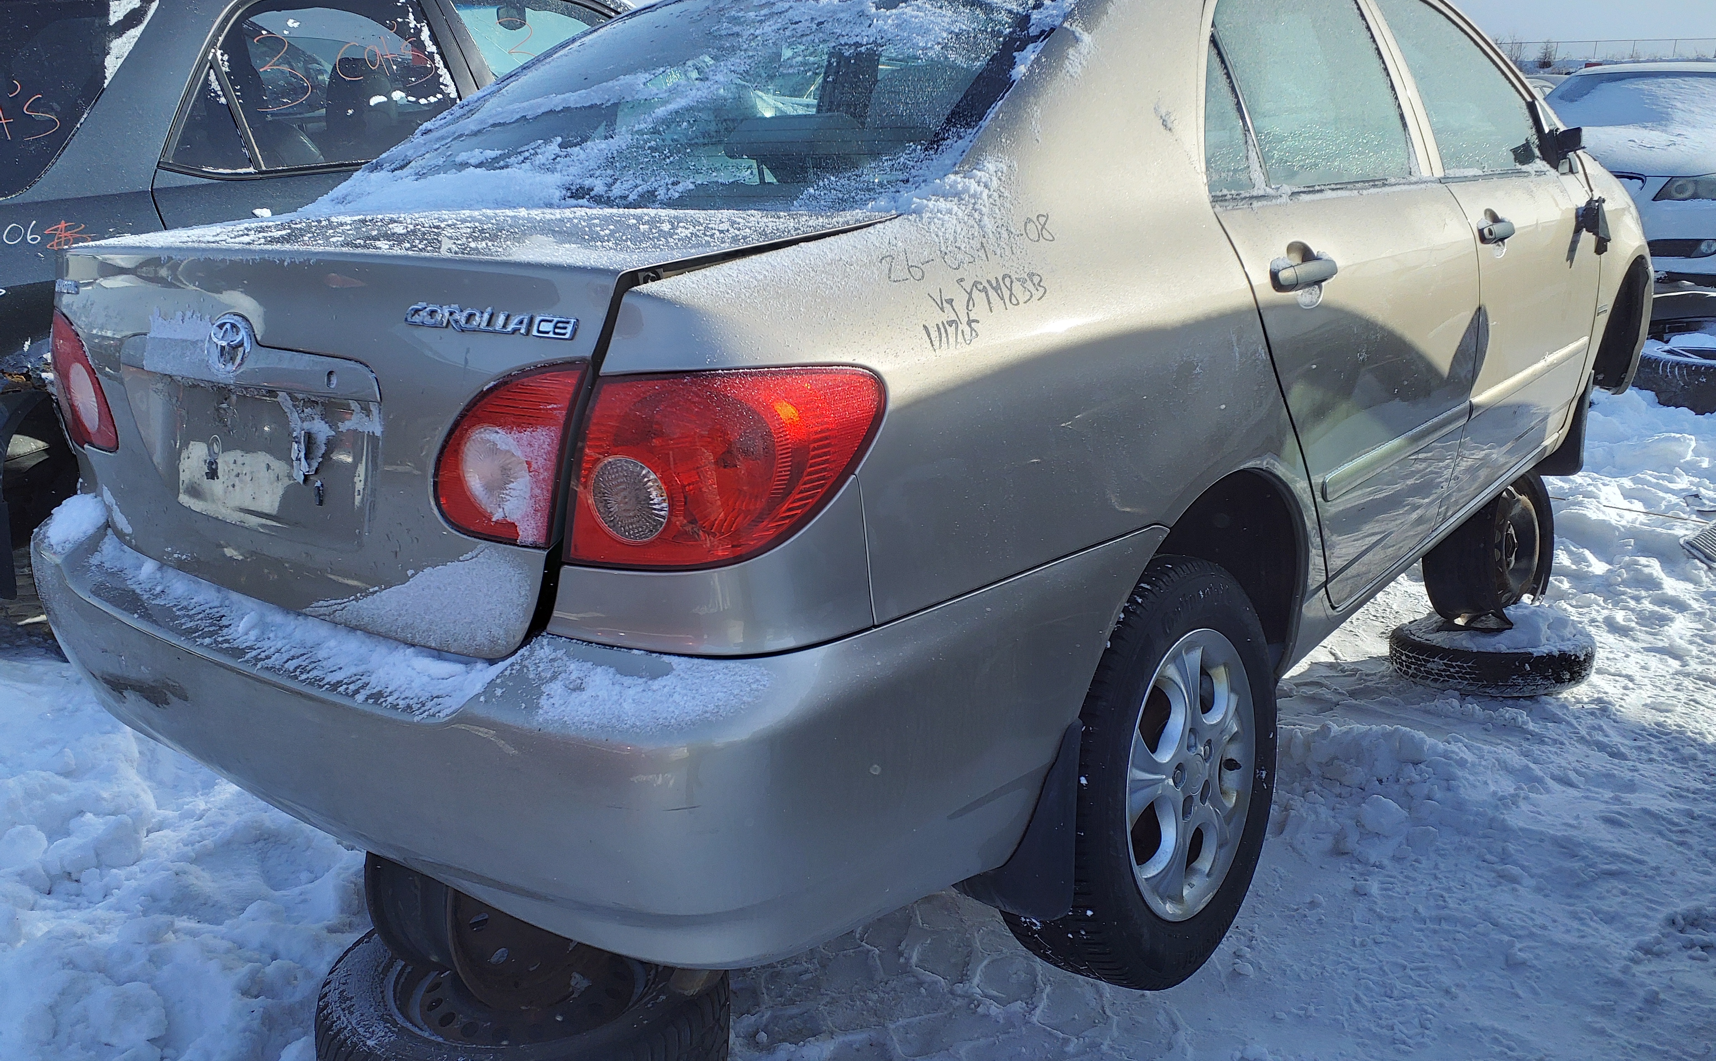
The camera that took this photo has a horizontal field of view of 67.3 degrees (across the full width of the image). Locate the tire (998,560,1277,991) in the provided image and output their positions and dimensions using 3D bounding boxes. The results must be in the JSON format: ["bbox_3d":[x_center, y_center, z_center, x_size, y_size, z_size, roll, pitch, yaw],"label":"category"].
[{"bbox_3d":[0.413,0.340,1.883,0.198,0.626,0.626,3,16,40],"label":"tire"}]

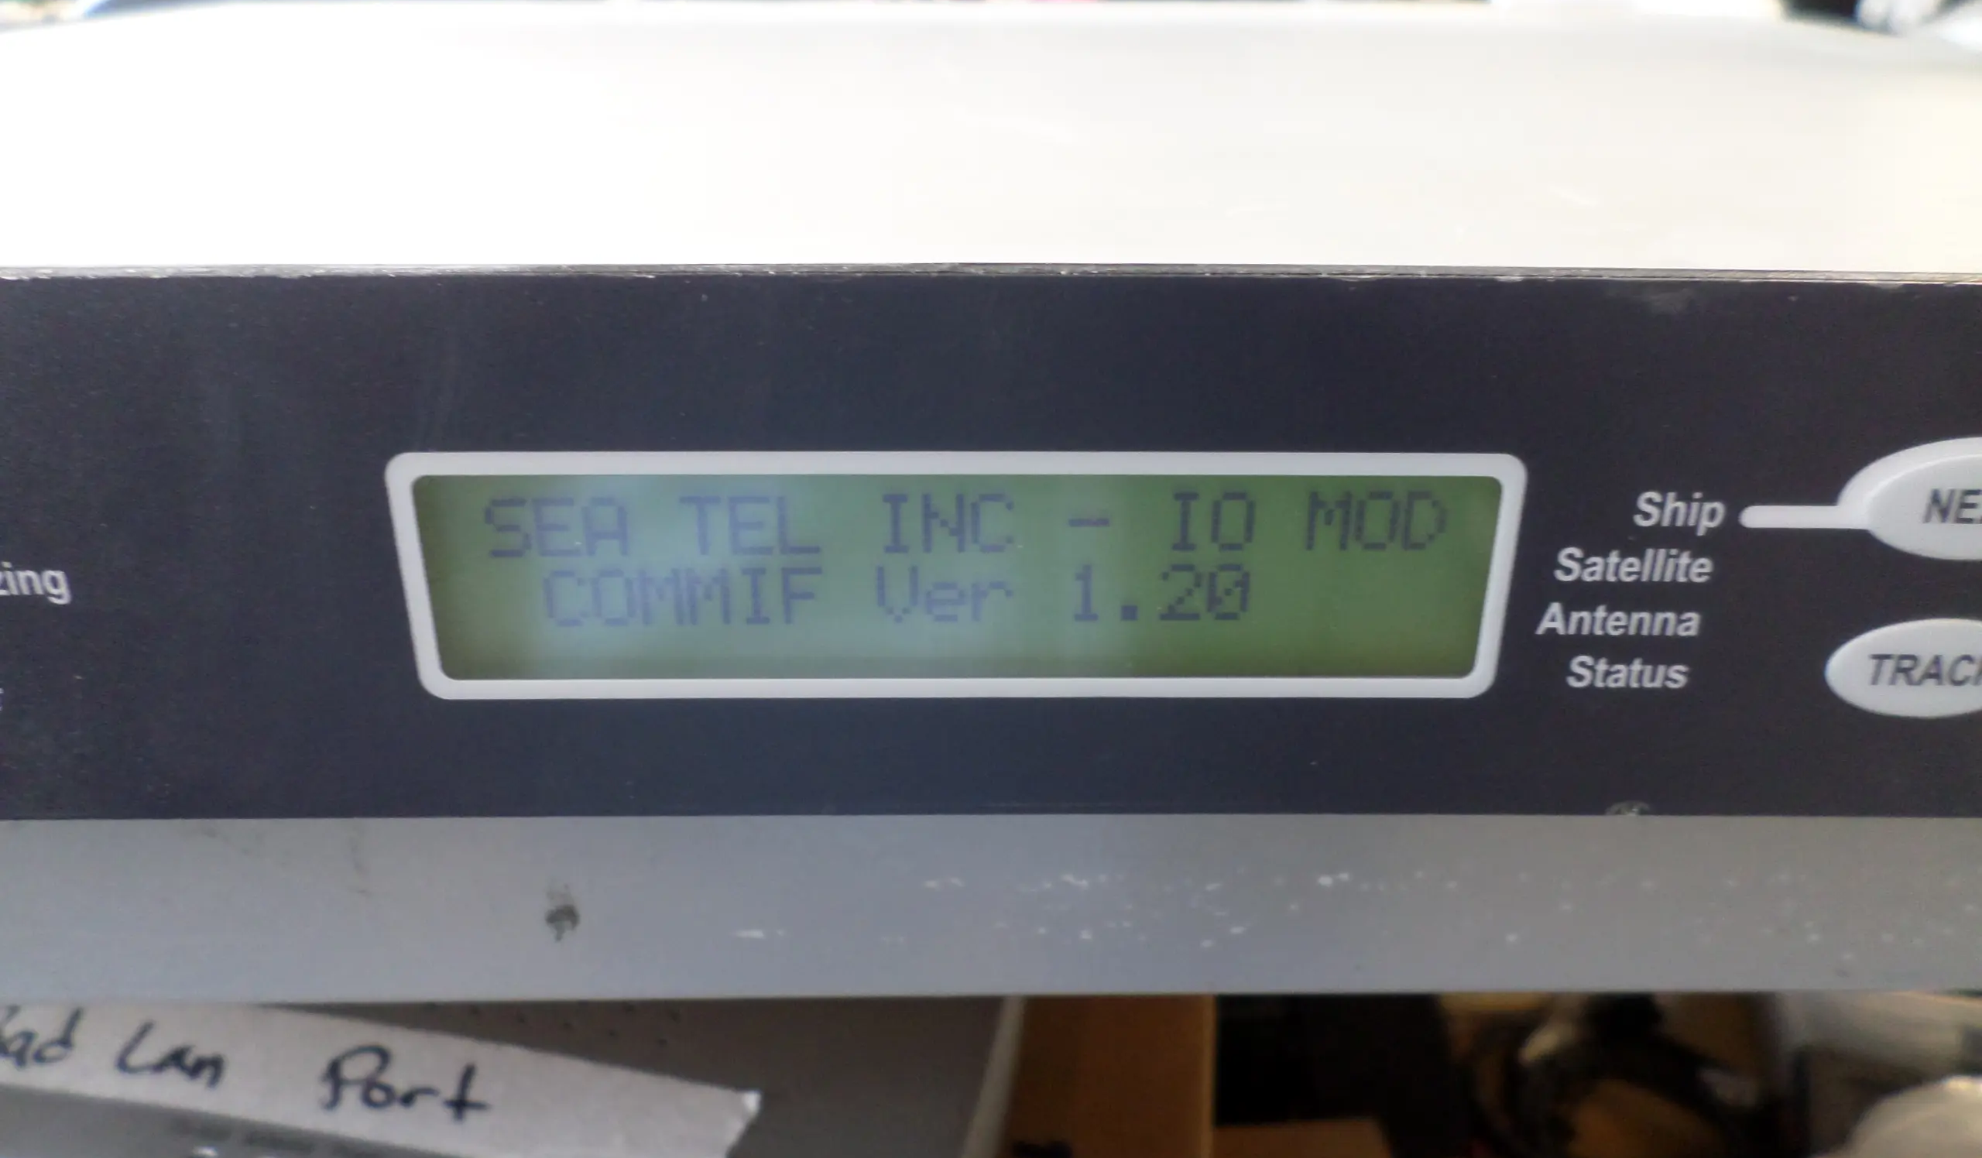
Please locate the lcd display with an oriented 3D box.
[{"bbox_3d":[-0.002,-0.001,0.111,0.085,0.021,0.006,0,23,-1],"label":"lcd display"}]

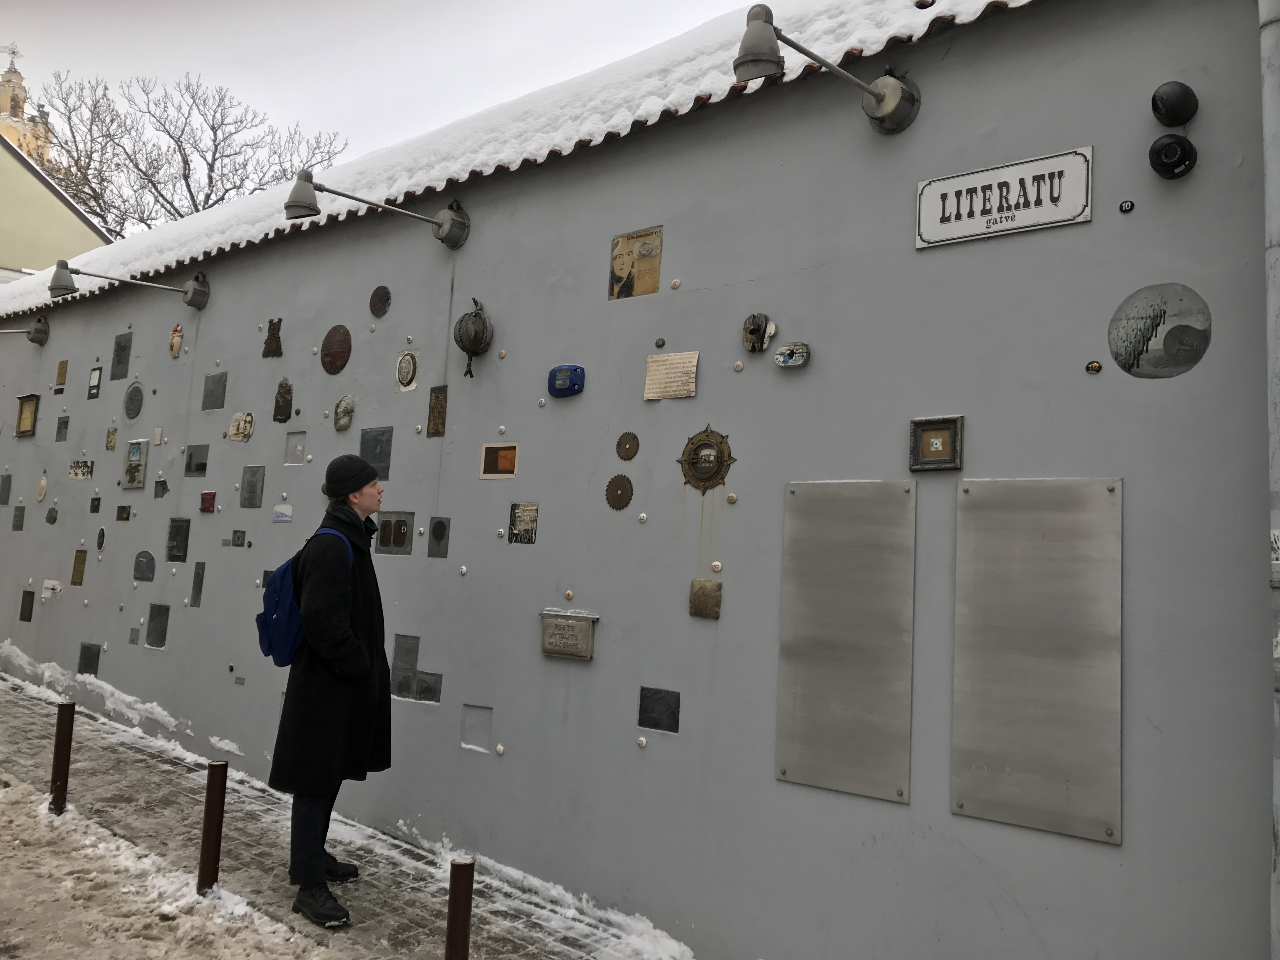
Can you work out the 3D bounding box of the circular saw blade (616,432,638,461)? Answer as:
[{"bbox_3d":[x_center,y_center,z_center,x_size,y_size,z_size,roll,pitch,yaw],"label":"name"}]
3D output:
[{"bbox_3d":[-0.051,-0.140,4.359,0.125,0.125,0.006,-1,-6,38],"label":"circular saw blade"}]

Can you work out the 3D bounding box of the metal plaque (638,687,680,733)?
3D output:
[{"bbox_3d":[0.079,0.928,4.186,0.201,0.161,0.020,-1,-7,38],"label":"metal plaque"}]

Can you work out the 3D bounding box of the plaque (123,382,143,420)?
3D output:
[{"bbox_3d":[-3.623,-0.558,7.403,0.250,0.245,0.020,-1,-6,38],"label":"plaque"}]

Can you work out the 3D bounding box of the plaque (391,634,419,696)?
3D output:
[{"bbox_3d":[-1.169,0.929,5.166,0.189,0.305,0.020,-1,-7,38],"label":"plaque"}]

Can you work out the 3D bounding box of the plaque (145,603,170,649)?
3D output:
[{"bbox_3d":[-3.217,0.974,6.889,0.256,0.284,0.020,-1,-6,38],"label":"plaque"}]

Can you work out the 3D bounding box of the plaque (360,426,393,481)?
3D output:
[{"bbox_3d":[-1.436,-0.137,5.575,0.277,0.285,0.020,-1,-7,38],"label":"plaque"}]

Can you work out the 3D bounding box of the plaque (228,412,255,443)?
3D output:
[{"bbox_3d":[-2.375,-0.308,6.206,0.276,0.185,0.025,-1,-6,38],"label":"plaque"}]

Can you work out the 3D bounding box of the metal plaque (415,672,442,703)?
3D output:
[{"bbox_3d":[-1.026,1.010,5.043,0.180,0.139,0.020,-1,-7,38],"label":"metal plaque"}]

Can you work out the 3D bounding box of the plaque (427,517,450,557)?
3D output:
[{"bbox_3d":[-1.022,0.291,5.244,0.147,0.202,0.015,-1,-6,38],"label":"plaque"}]

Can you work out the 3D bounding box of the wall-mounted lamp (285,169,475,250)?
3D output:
[{"bbox_3d":[-1.231,-1.260,4.871,0.220,0.310,0.870,-2,-7,45],"label":"wall-mounted lamp"}]

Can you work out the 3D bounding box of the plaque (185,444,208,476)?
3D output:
[{"bbox_3d":[-2.893,-0.124,6.736,0.272,0.208,0.020,-1,-7,38],"label":"plaque"}]

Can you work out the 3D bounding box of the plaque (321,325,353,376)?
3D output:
[{"bbox_3d":[-1.661,-0.711,5.691,0.278,0.273,0.025,-1,-6,38],"label":"plaque"}]

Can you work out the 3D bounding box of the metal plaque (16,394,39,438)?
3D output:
[{"bbox_3d":[-5.023,-0.528,8.487,0.330,0.345,0.045,-1,-6,38],"label":"metal plaque"}]

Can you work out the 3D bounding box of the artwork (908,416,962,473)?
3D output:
[{"bbox_3d":[1.001,-0.119,3.496,0.180,0.176,0.035,-1,-6,38],"label":"artwork"}]

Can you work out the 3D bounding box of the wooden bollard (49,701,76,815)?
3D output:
[{"bbox_3d":[-2.904,1.396,5.205,0.076,0.542,0.076,-1,-6,38],"label":"wooden bollard"}]

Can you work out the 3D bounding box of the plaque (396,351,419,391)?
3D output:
[{"bbox_3d":[-1.253,-0.587,5.528,0.171,0.211,0.030,-1,-6,38],"label":"plaque"}]

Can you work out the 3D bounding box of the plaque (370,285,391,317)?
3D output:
[{"bbox_3d":[-1.366,-0.943,5.485,0.176,0.168,0.025,-1,-6,38],"label":"plaque"}]

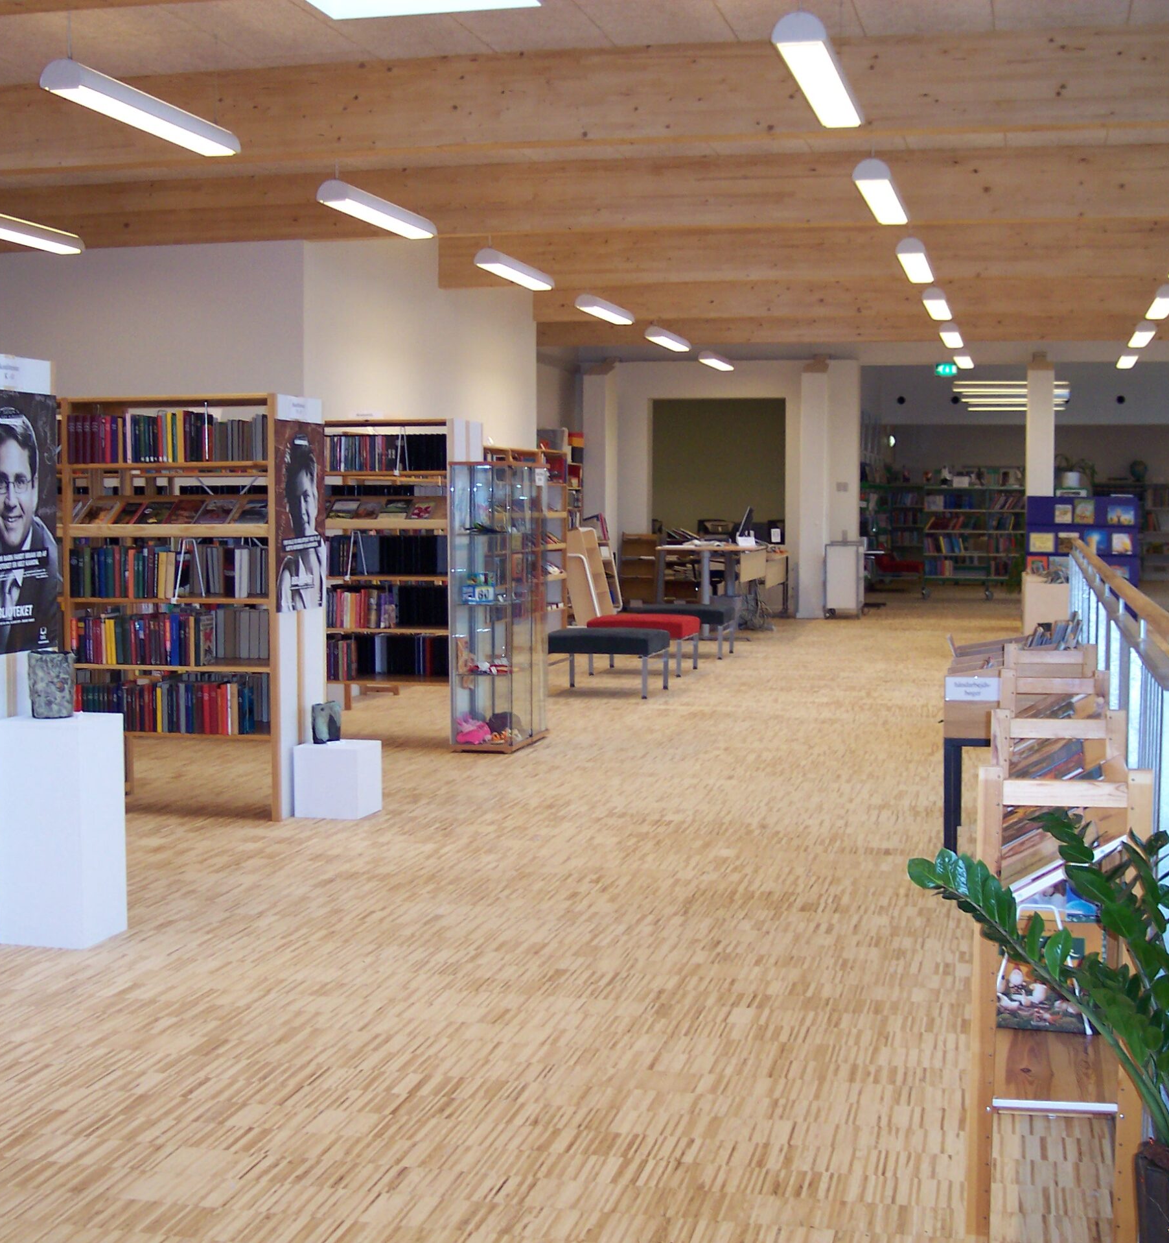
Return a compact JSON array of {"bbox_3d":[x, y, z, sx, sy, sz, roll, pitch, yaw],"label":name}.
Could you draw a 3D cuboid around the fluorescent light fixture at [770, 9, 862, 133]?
[{"bbox_3d":[0.935,-2.133,7.108,0.193,0.108,1.520,1,4,14],"label":"fluorescent light fixture"}]

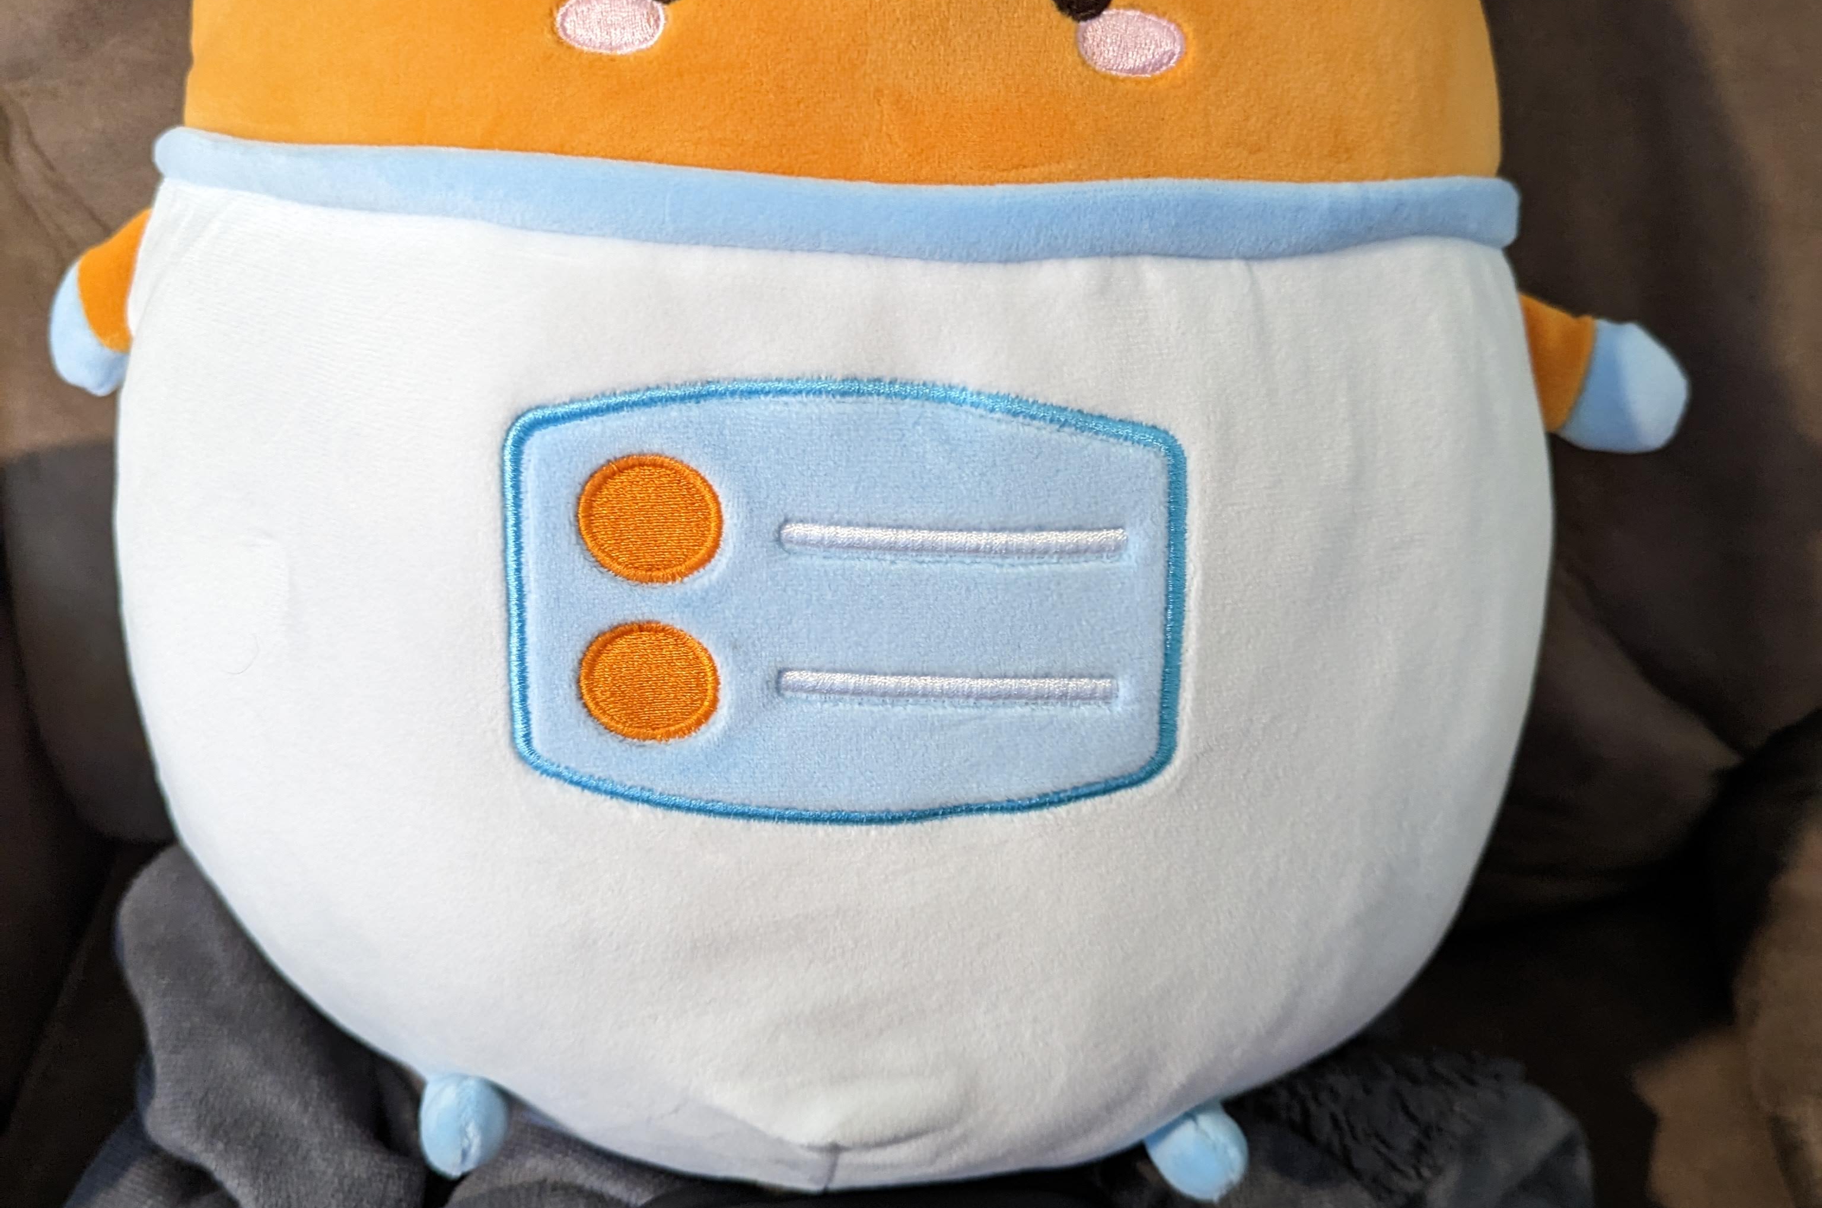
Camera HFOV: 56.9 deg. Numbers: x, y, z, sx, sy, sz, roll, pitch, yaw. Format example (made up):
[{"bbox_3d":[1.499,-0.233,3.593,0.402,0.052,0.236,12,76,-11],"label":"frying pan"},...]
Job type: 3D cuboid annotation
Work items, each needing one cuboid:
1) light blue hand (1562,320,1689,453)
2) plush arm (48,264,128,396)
[{"bbox_3d":[0.175,-0.053,0.412,0.031,0.033,0.026,2,17,-3],"label":"light blue hand"},{"bbox_3d":[-0.196,-0.065,0.402,0.023,0.033,0.026,2,17,-3],"label":"plush arm"}]

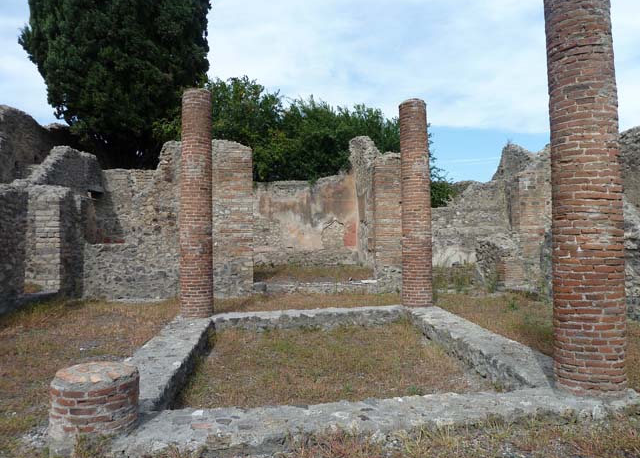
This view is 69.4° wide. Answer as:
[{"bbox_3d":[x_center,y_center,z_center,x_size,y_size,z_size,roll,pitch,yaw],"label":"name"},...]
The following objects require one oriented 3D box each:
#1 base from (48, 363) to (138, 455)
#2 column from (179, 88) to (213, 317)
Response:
[{"bbox_3d":[-1.536,1.190,3.168,0.545,0.404,0.545,-1,-1,-7],"label":"base"},{"bbox_3d":[-2.077,-0.434,7.735,0.515,3.727,0.515,-1,-1,-7],"label":"column"}]

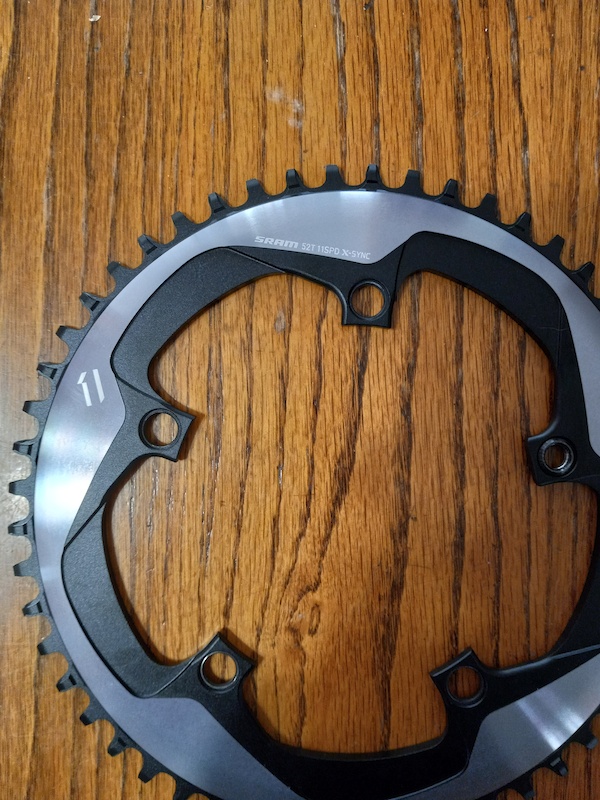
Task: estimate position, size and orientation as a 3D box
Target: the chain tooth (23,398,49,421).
[{"bbox_3d":[-0.083,0.003,0.195,0.006,0.003,0.005,17,89,-1],"label":"chain tooth"}]

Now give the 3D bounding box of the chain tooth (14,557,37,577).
[{"bbox_3d":[-0.086,0.053,0.195,0.006,0.003,0.005,-11,90,-1],"label":"chain tooth"}]

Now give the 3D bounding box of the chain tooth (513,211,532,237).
[{"bbox_3d":[0.071,-0.056,0.199,0.006,0.003,0.007,31,89,-1],"label":"chain tooth"}]

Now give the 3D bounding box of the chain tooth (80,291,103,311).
[{"bbox_3d":[-0.065,-0.031,0.196,0.006,0.003,0.005,38,89,-1],"label":"chain tooth"}]

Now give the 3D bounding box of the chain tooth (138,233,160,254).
[{"bbox_3d":[-0.048,-0.048,0.196,0.005,0.003,0.007,-38,91,-1],"label":"chain tooth"}]

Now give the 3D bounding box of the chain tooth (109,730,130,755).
[{"bbox_3d":[-0.056,0.108,0.195,0.005,0.003,0.006,45,89,-1],"label":"chain tooth"}]

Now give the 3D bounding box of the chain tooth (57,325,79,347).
[{"bbox_3d":[-0.072,-0.020,0.196,0.007,0.003,0.006,31,89,-1],"label":"chain tooth"}]

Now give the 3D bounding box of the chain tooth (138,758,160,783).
[{"bbox_3d":[-0.047,0.116,0.195,0.006,0.003,0.007,38,89,-1],"label":"chain tooth"}]

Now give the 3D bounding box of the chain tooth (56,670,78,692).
[{"bbox_3d":[-0.072,0.088,0.195,0.007,0.003,0.005,-31,91,-1],"label":"chain tooth"}]

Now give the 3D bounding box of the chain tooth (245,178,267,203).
[{"bbox_3d":[-0.014,-0.066,0.197,0.005,0.003,0.006,-18,90,-1],"label":"chain tooth"}]

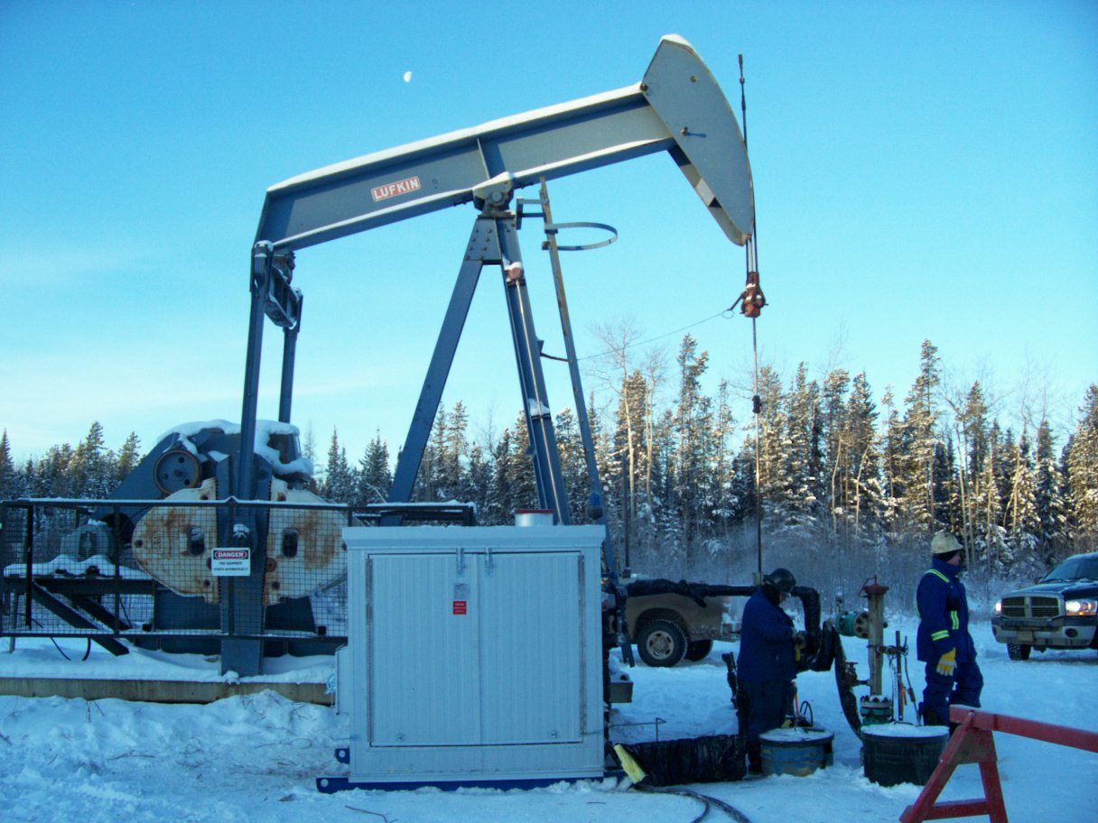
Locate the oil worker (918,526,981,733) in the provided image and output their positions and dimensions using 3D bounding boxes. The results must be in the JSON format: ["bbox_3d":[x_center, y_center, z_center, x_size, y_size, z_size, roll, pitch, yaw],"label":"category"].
[{"bbox_3d":[3.426,1.934,9.247,0.500,1.800,0.580,-4,-7,30],"label":"oil worker"}]

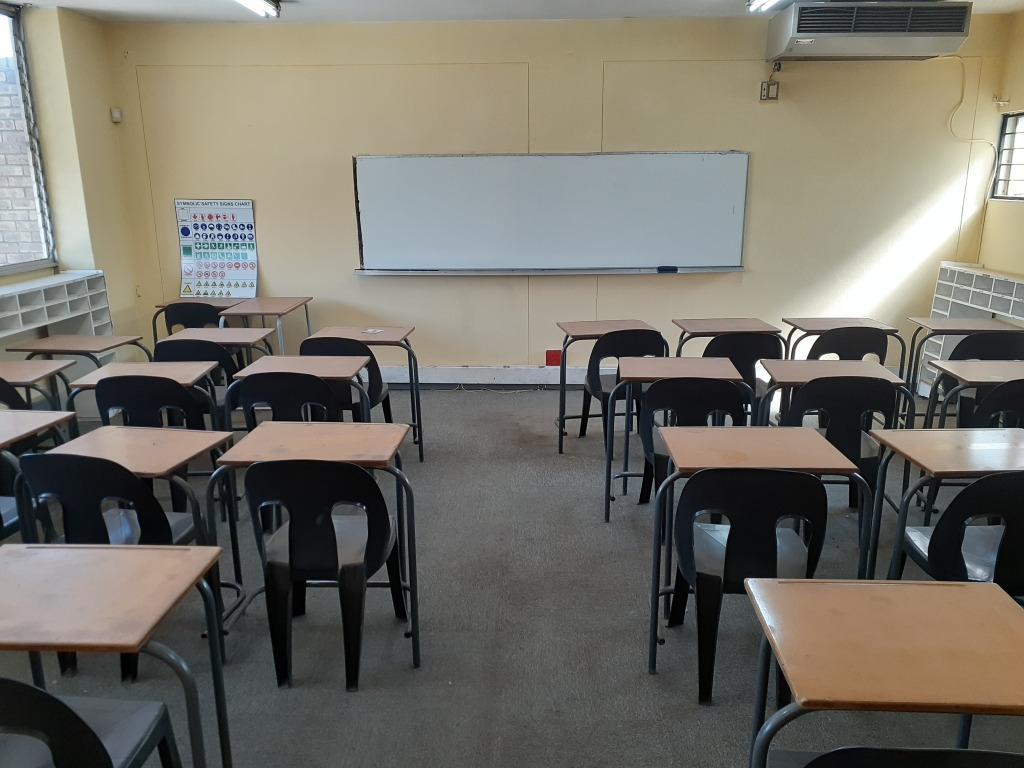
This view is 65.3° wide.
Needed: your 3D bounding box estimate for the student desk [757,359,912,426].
[{"bbox_3d":[1.517,0.306,3.901,0.703,0.749,0.466,1,14,7],"label":"student desk"}]

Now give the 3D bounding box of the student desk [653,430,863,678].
[{"bbox_3d":[0.824,0.581,2.824,0.703,0.749,0.466,0,14,2],"label":"student desk"}]

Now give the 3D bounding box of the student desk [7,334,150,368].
[{"bbox_3d":[-2.553,0.128,4.759,0.703,0.749,0.466,1,14,4],"label":"student desk"}]

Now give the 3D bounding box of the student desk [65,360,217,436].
[{"bbox_3d":[-1.751,0.302,3.937,0.685,0.737,0.439,-1,14,-3],"label":"student desk"}]

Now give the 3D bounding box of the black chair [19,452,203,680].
[{"bbox_3d":[-1.367,0.553,2.825,0.475,0.790,0.500,1,14,7],"label":"black chair"}]

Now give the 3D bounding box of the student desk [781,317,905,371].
[{"bbox_3d":[2.058,-0.017,5.116,0.685,0.737,0.439,0,14,1],"label":"student desk"}]

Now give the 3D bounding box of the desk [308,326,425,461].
[{"bbox_3d":[-0.914,0.062,4.968,0.703,0.749,0.466,0,14,4],"label":"desk"}]

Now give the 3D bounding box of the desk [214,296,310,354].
[{"bbox_3d":[-1.809,-0.206,6.027,0.478,0.773,0.714,0,14,4],"label":"desk"}]

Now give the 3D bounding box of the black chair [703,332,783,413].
[{"bbox_3d":[1.326,0.042,4.774,0.475,0.790,0.500,0,14,3],"label":"black chair"}]

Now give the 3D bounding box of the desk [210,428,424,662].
[{"bbox_3d":[-0.674,0.570,2.918,0.703,0.749,0.466,0,14,2],"label":"desk"}]

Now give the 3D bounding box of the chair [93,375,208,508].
[{"bbox_3d":[-1.680,0.292,3.881,0.475,0.790,0.500,-1,14,-2],"label":"chair"}]

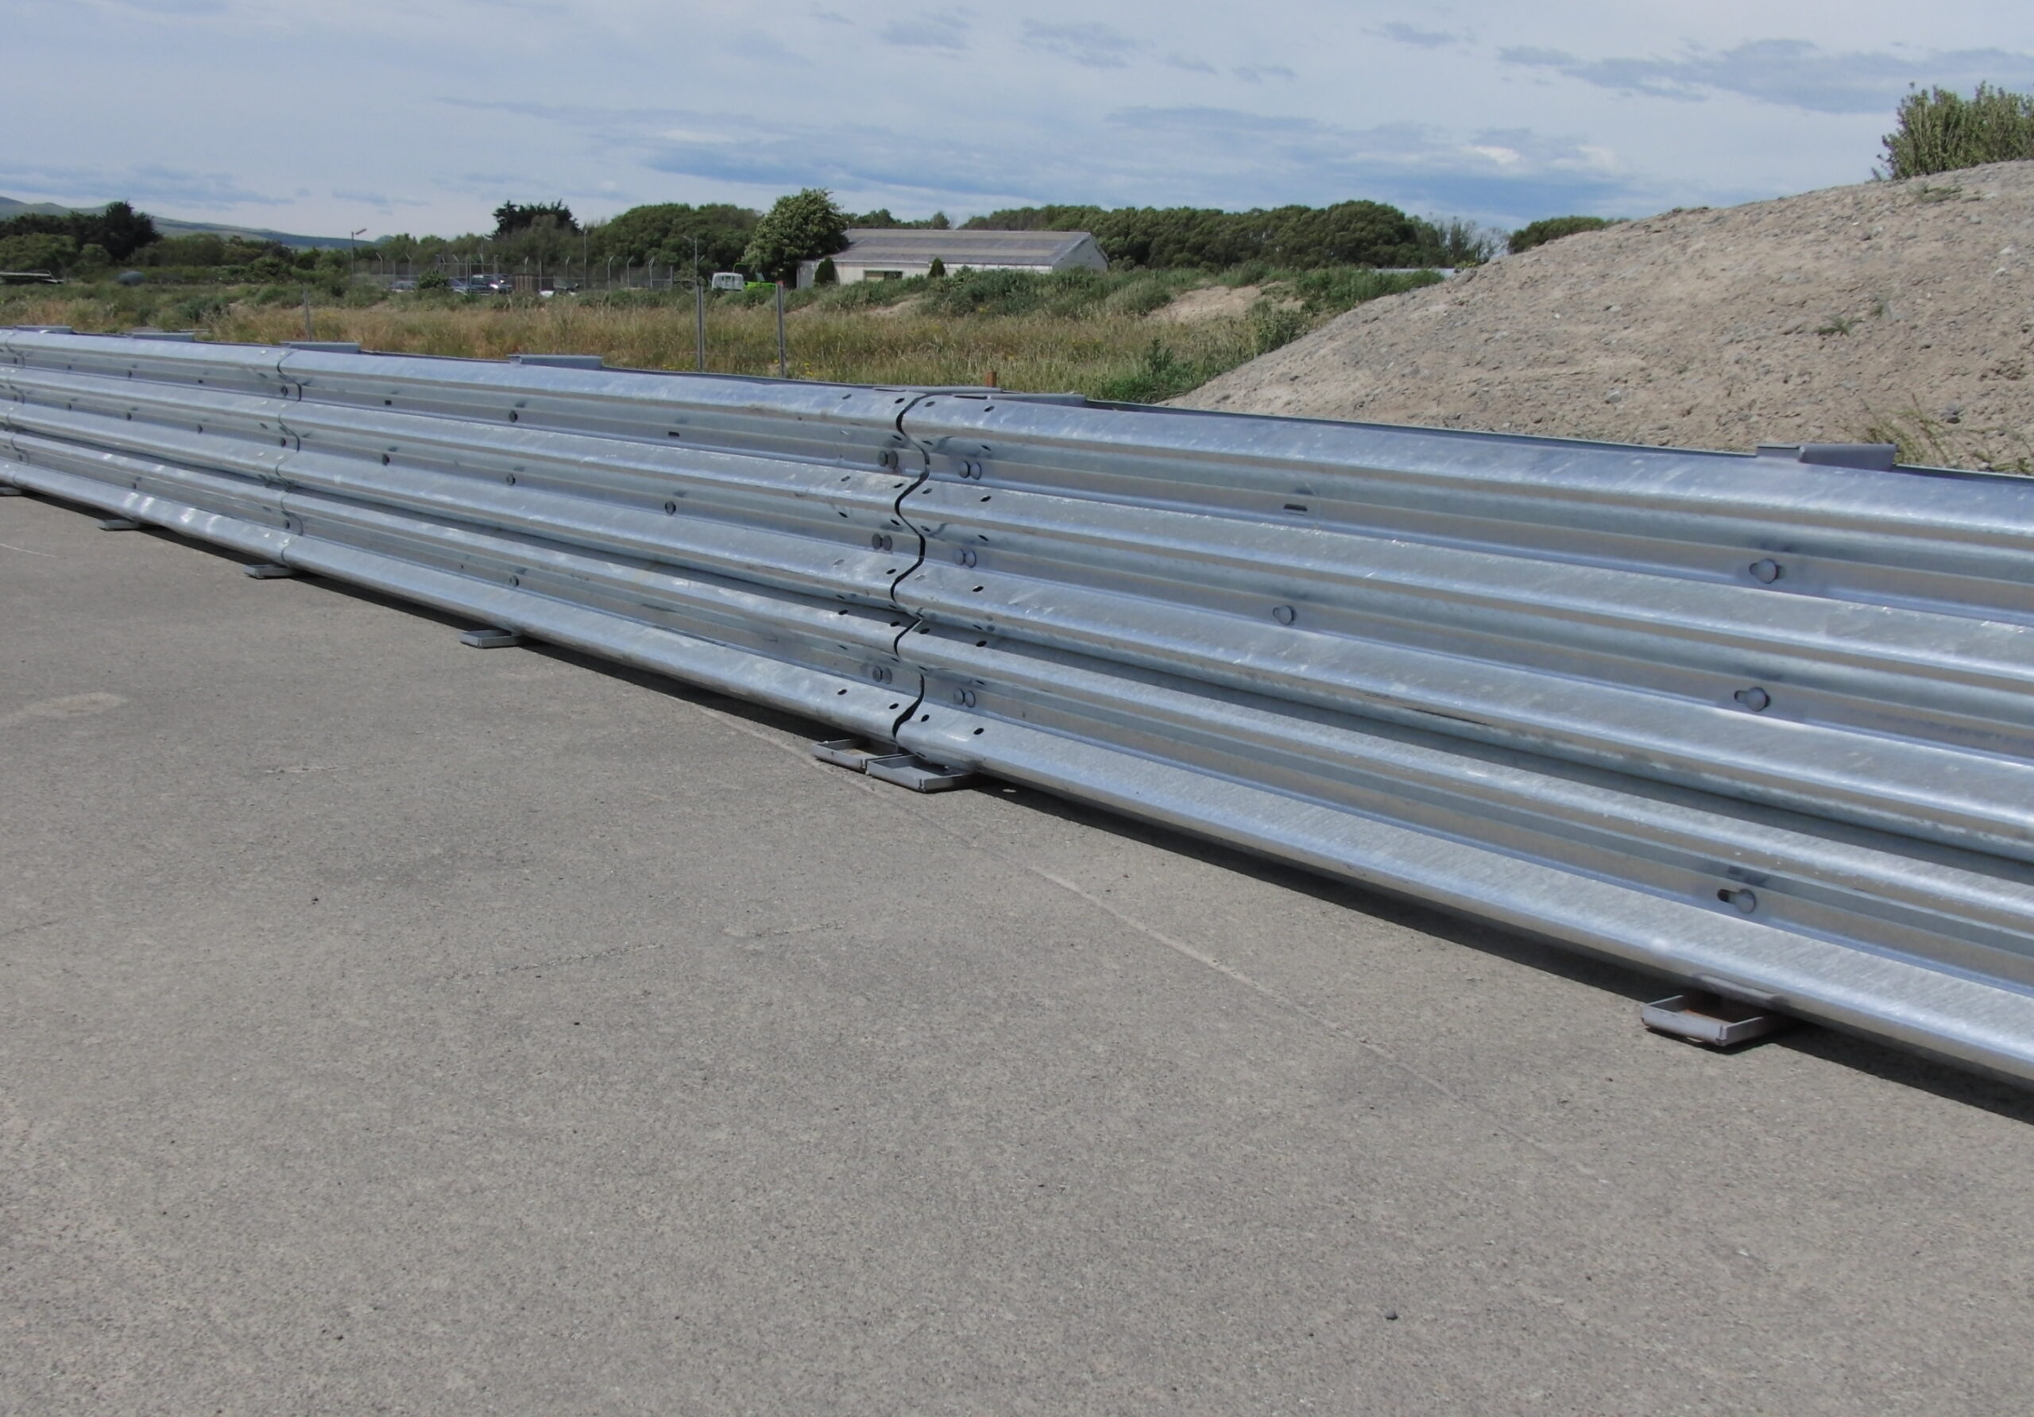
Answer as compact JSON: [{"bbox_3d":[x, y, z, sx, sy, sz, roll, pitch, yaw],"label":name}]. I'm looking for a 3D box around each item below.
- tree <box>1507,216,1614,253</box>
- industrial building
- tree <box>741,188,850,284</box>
[{"bbox_3d":[36.907,-30.284,142.200,8.300,5.800,7.500,0,11,0],"label":"tree"},{"bbox_3d":[-4.228,-28.865,138.971,18.300,4.800,9.800,5,12,22],"label":"industrial building"},{"bbox_3d":[-14.252,-29.986,136.006,6.900,7.200,6.700,0,11,0],"label":"tree"}]

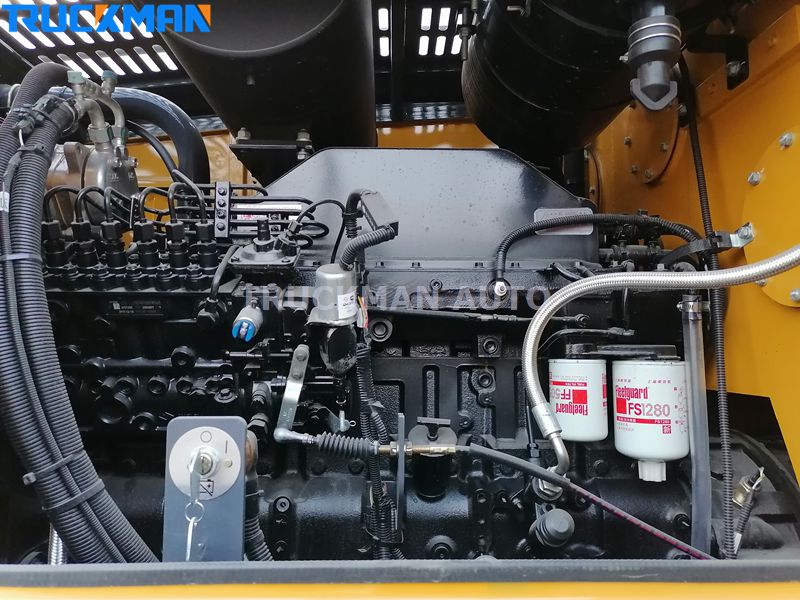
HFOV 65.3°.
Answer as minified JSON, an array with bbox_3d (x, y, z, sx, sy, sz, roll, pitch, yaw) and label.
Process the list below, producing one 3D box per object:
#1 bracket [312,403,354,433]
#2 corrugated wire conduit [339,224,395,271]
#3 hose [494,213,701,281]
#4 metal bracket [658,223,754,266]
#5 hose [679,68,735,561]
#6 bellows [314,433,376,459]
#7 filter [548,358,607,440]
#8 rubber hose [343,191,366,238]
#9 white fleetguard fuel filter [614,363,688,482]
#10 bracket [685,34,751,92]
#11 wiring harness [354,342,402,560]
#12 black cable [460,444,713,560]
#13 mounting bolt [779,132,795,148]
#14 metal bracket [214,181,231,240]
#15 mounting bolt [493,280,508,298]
[{"bbox_3d":[-0.085,0.151,0.800,0.052,0.037,0.030,0,-4,0],"label":"bracket"},{"bbox_3d":[-0.043,-0.069,0.820,0.073,0.056,0.045,0,-4,0],"label":"corrugated wire conduit"},{"bbox_3d":[0.304,-0.082,0.960,0.300,0.100,0.060,-1,-4,11],"label":"hose"},{"bbox_3d":[0.518,-0.094,1.054,0.138,0.056,0.060,0,-5,0],"label":"metal bracket"},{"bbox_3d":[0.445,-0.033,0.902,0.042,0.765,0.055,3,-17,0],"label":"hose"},{"bbox_3d":[-0.067,0.178,0.765,0.075,0.026,0.026,10,-4,0],"label":"bellows"},{"bbox_3d":[0.247,0.139,0.865,0.078,0.115,0.078,0,-4,6],"label":"filter"},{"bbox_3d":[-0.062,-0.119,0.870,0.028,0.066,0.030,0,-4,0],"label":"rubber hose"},{"bbox_3d":[0.333,0.161,0.828,0.095,0.155,0.095,-3,-5,33],"label":"white fleetguard fuel filter"},{"bbox_3d":[0.550,-0.409,1.071,0.072,0.066,0.064,0,-5,0],"label":"bracket"},{"bbox_3d":[-0.030,0.211,0.865,0.062,0.305,0.055,0,-4,0],"label":"wiring harness"},{"bbox_3d":[0.206,0.224,0.690,0.268,0.122,0.060,0,-5,0],"label":"black cable"},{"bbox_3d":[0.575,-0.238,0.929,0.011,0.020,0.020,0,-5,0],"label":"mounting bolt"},{"bbox_3d":[-0.252,-0.126,0.885,0.019,0.080,0.024,0,-5,0],"label":"metal bracket"},{"bbox_3d":[0.149,-0.016,0.925,0.019,0.021,0.012,0,-5,0],"label":"mounting bolt"}]

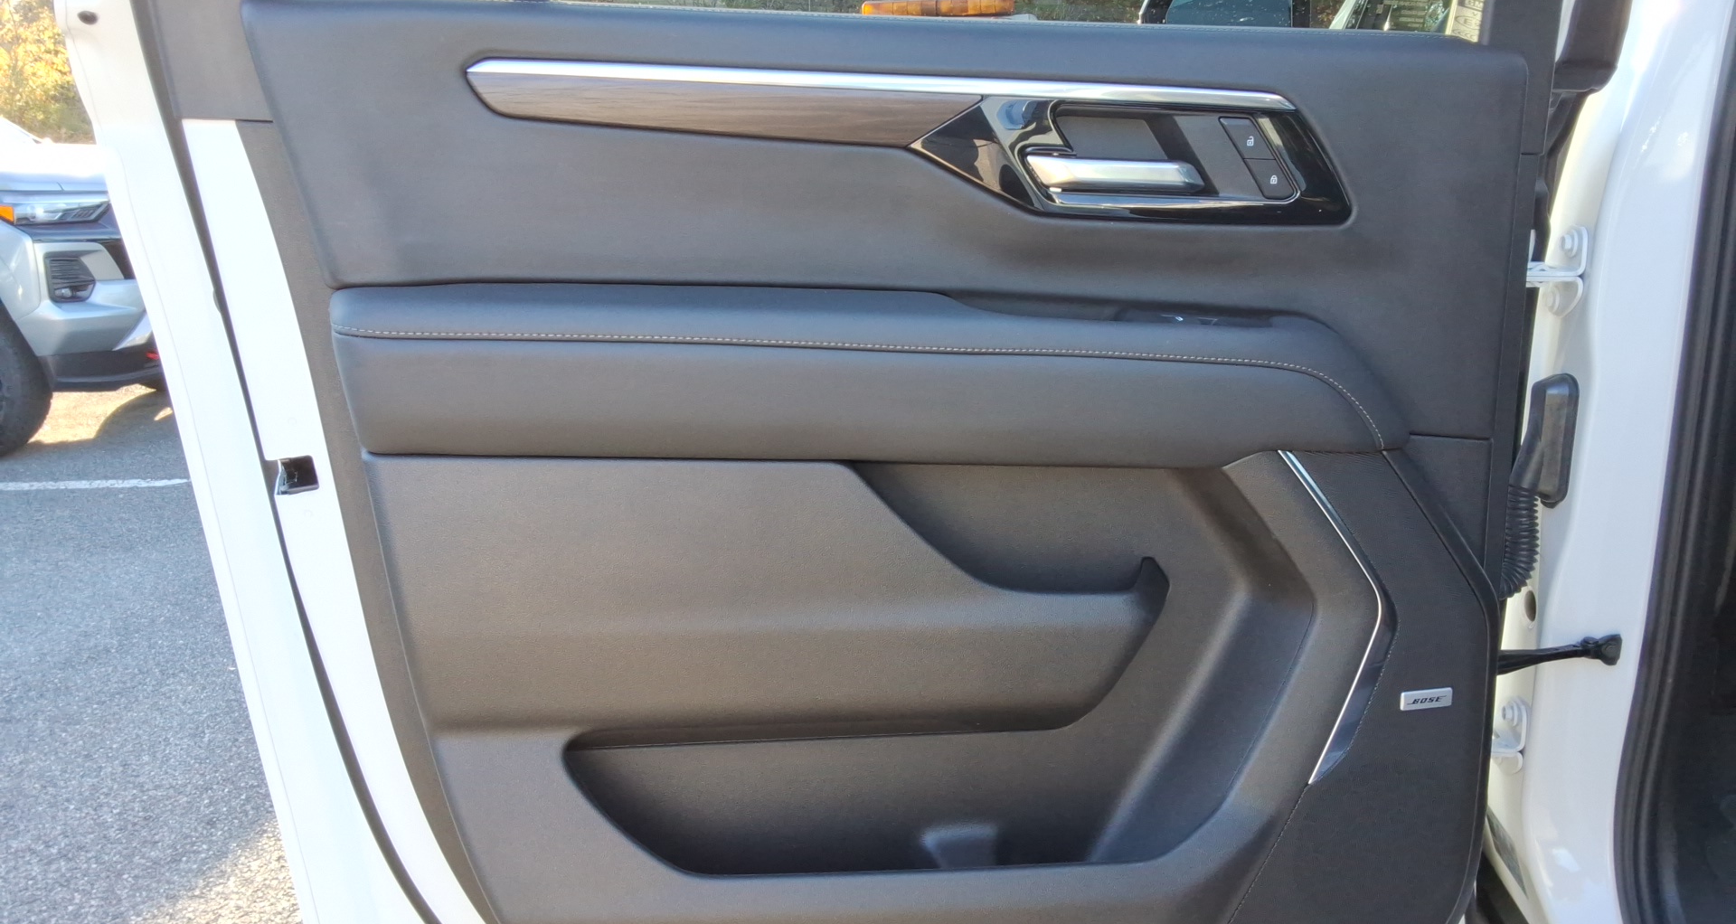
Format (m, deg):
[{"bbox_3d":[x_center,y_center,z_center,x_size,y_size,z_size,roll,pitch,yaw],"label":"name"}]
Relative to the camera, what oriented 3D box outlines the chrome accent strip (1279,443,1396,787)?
[{"bbox_3d":[0.364,0.124,1.100,0.114,0.280,0.035,-2,14,-9],"label":"chrome accent strip"}]

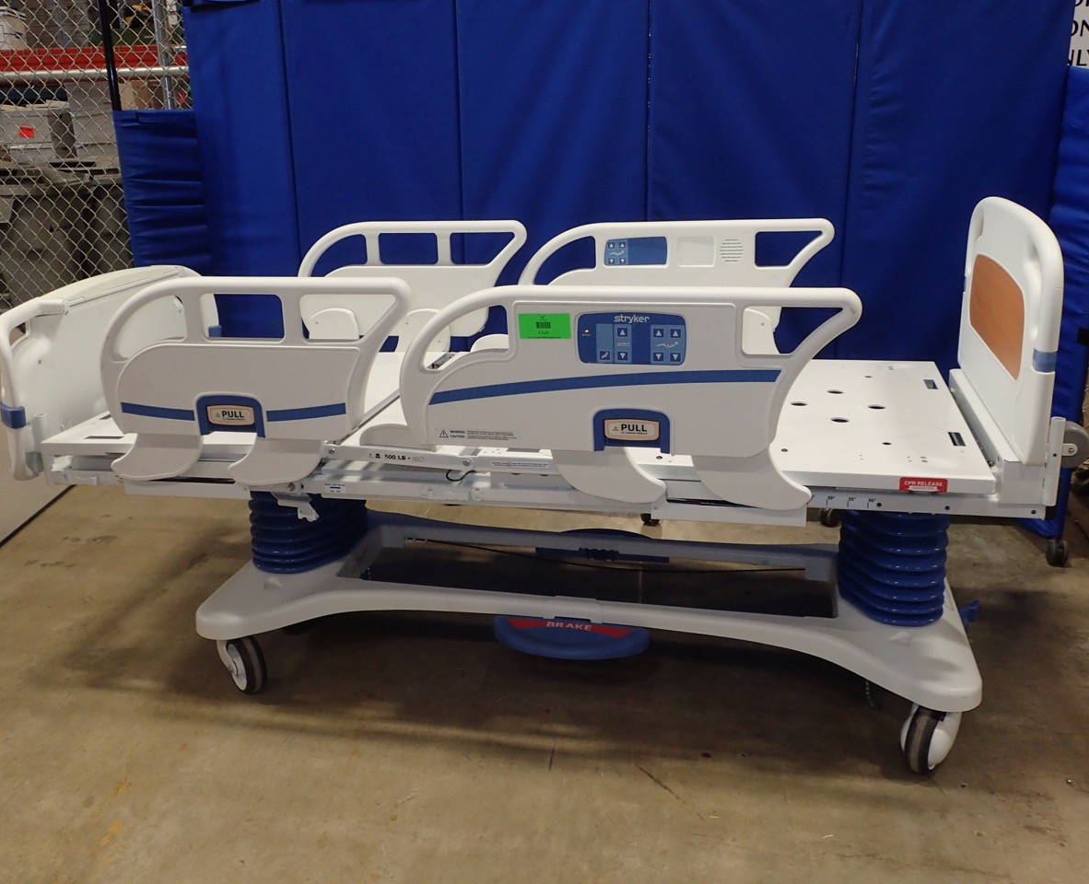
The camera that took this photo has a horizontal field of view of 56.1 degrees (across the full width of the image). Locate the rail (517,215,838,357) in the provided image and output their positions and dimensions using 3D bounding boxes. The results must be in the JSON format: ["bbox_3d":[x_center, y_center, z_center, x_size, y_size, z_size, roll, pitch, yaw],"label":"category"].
[{"bbox_3d":[0.357,-0.407,2.893,0.885,0.435,0.070,2,19,12],"label":"rail"}]

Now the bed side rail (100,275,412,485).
[{"bbox_3d":[-0.600,-0.123,2.138,0.735,0.450,0.070,2,19,12],"label":"bed side rail"}]

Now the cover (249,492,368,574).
[{"bbox_3d":[-0.654,0.146,2.785,0.250,0.320,0.380,2,19,12],"label":"cover"}]

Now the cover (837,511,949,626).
[{"bbox_3d":[0.841,0.198,2.454,0.245,0.320,0.390,2,19,12],"label":"cover"}]

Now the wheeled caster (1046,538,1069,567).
[{"bbox_3d":[1.577,0.333,3.137,0.066,0.092,0.080,8,21,27],"label":"wheeled caster"}]

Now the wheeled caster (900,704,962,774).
[{"bbox_3d":[0.835,0.631,2.227,0.085,0.166,0.165,11,23,35],"label":"wheeled caster"}]

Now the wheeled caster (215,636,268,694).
[{"bbox_3d":[-0.771,0.560,2.629,0.080,0.166,0.165,-16,23,-34],"label":"wheeled caster"}]

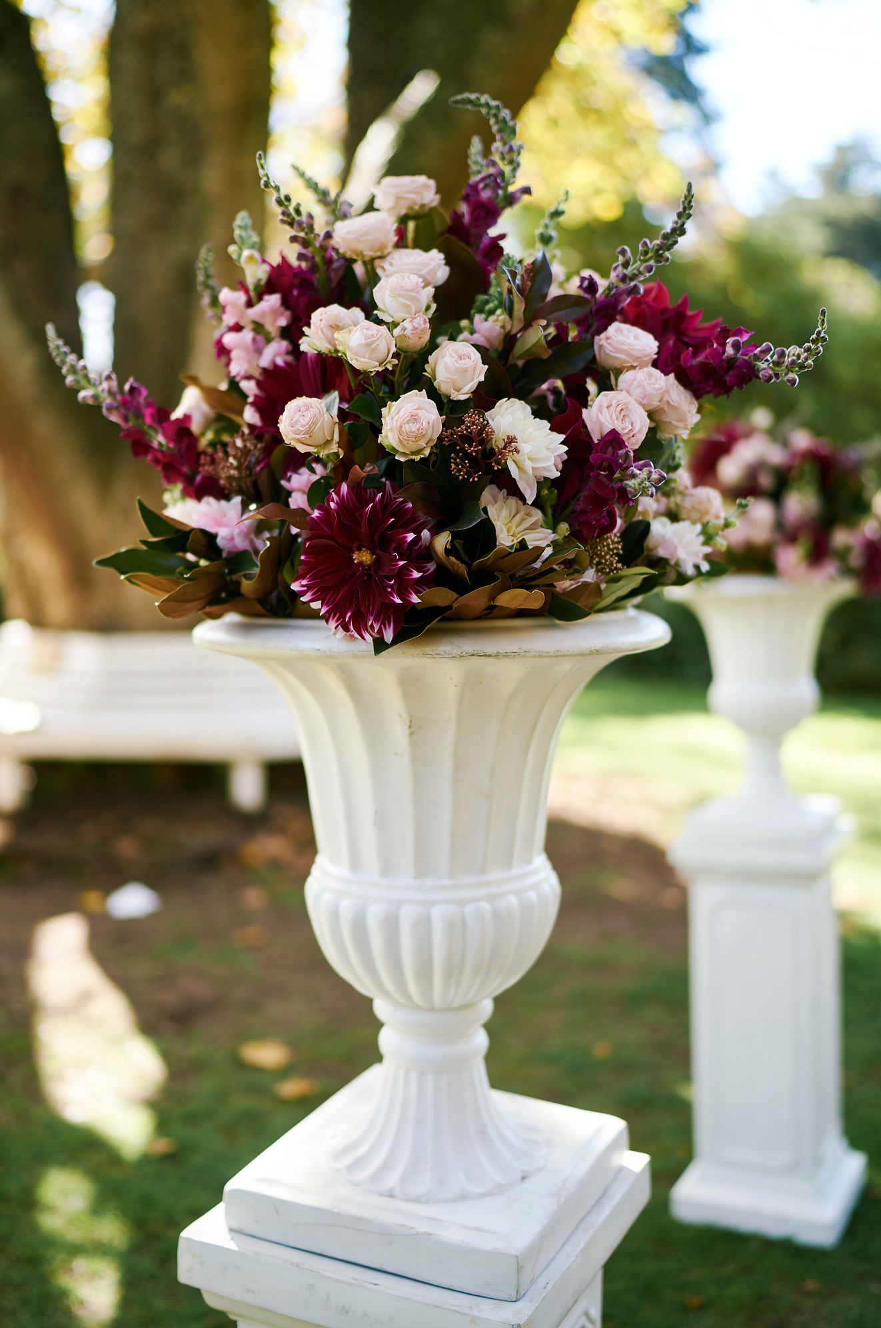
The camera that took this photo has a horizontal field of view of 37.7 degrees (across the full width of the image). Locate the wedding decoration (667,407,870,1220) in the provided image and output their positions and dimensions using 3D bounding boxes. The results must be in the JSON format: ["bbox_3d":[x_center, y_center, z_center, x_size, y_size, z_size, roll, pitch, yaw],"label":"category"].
[{"bbox_3d":[0.741,0.325,2.958,0.570,1.850,0.550,0,4,28],"label":"wedding decoration"}]

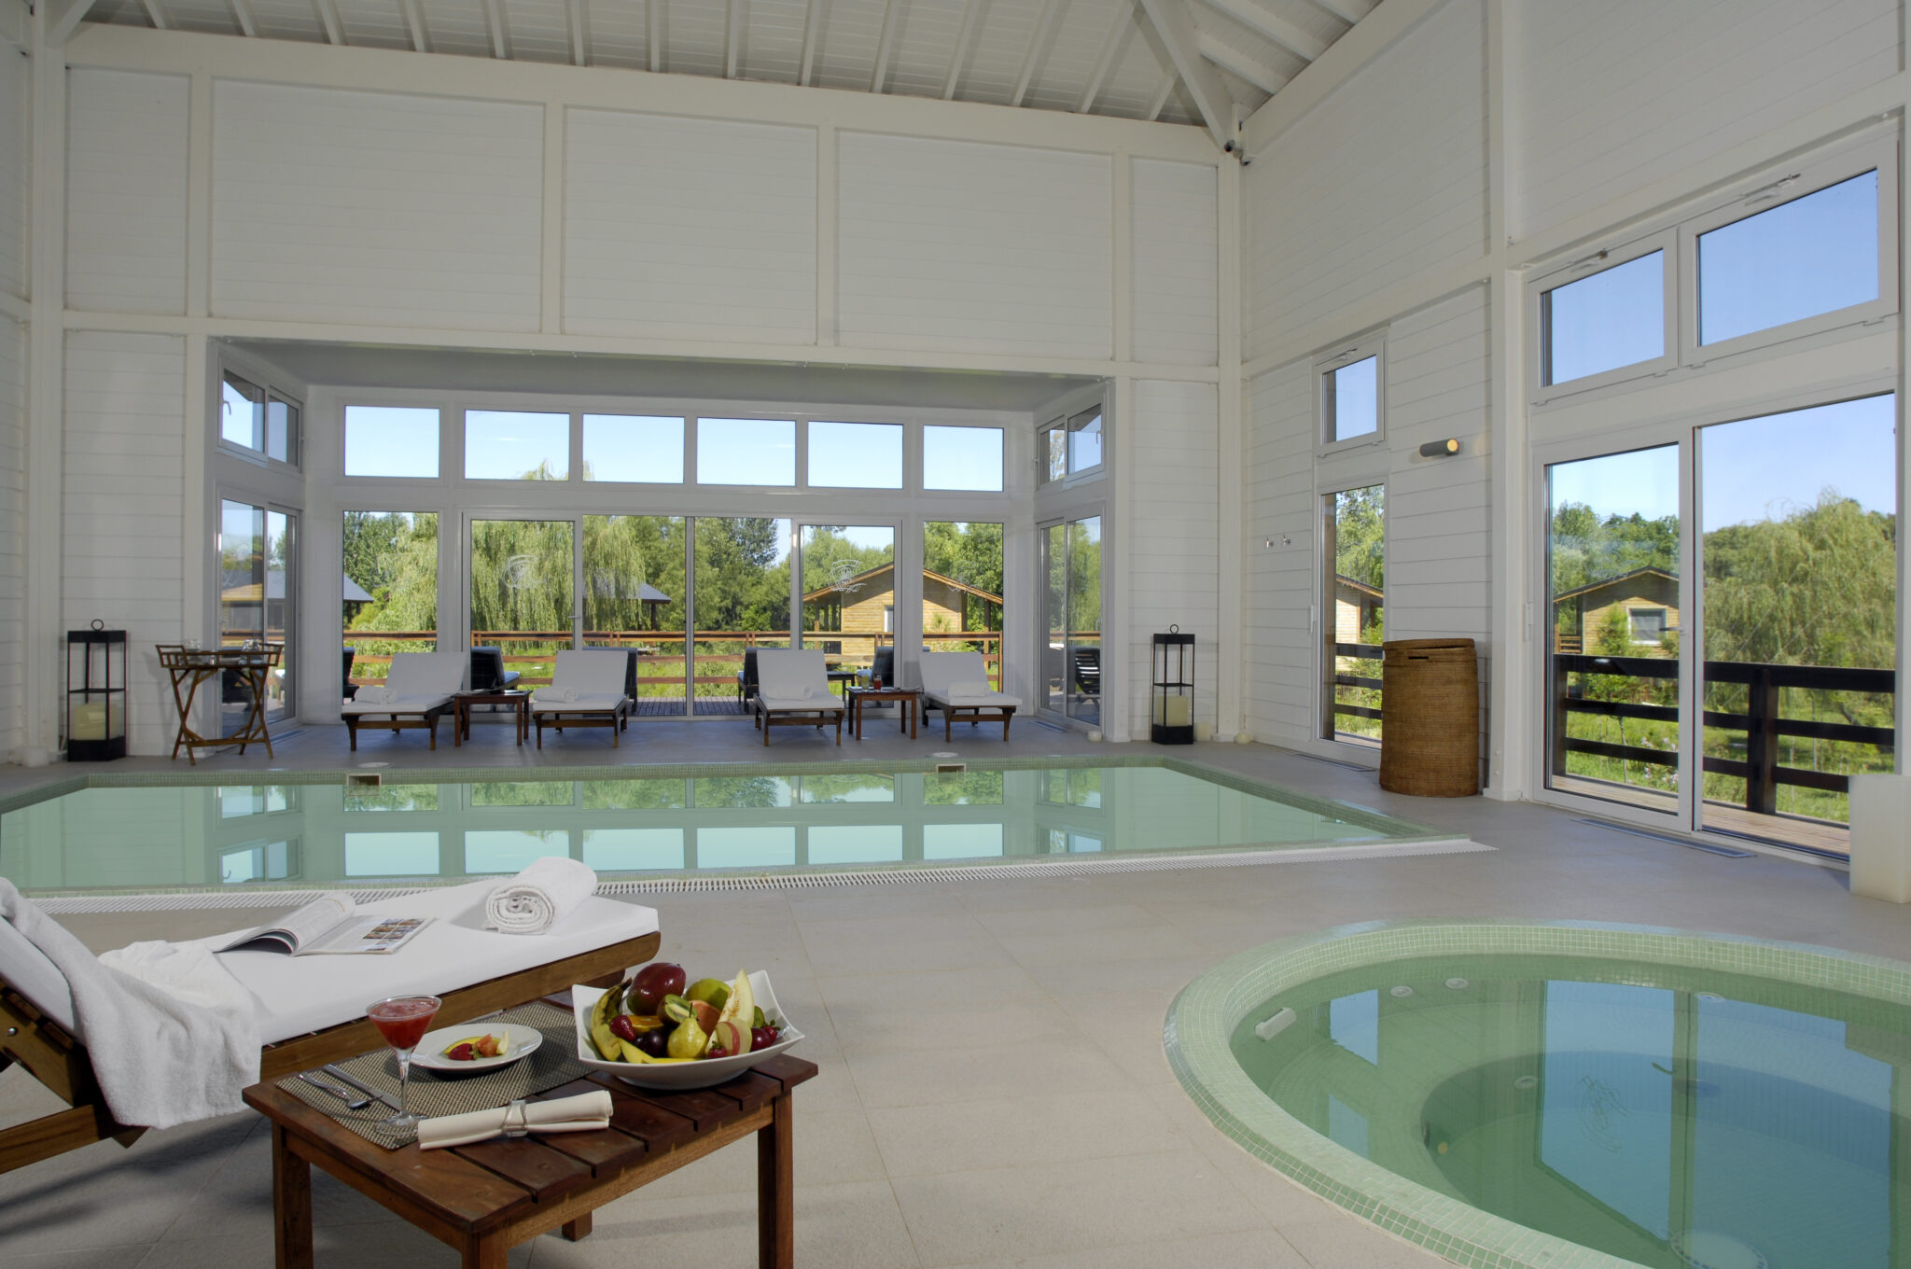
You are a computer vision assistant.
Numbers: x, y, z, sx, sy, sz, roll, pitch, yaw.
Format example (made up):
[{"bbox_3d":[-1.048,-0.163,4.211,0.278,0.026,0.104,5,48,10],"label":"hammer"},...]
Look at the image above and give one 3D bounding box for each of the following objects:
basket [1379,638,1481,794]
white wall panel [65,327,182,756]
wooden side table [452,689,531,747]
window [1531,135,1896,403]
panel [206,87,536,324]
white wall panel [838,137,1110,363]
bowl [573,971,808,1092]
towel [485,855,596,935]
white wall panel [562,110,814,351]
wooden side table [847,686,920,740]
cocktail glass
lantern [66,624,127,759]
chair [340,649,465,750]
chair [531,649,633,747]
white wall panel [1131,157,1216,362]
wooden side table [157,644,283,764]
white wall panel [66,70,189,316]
[{"bbox_3d":[3.006,0.517,7.053,0.575,0.939,0.575,1,1,35],"label":"basket"},{"bbox_3d":[-6.628,-0.710,8.897,0.860,3.368,0.050,0,1,-11],"label":"white wall panel"},{"bbox_3d":[-4.161,0.753,10.036,0.560,0.460,0.570,0,1,-11],"label":"wooden side table"},{"bbox_3d":[3.970,-1.862,6.083,0.080,0.803,2.343,0,1,-11],"label":"window"},{"bbox_3d":[-4.530,-3.368,8.805,2.429,1.835,0.060,0,1,-11],"label":"panel"},{"bbox_3d":[0.211,-3.361,9.709,2.448,1.825,0.060,0,1,-11],"label":"white wall panel"},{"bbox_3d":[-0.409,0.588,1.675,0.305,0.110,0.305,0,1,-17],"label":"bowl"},{"bbox_3d":[-0.944,0.591,2.567,0.145,0.112,0.330,0,1,-2],"label":"towel"},{"bbox_3d":[-2.279,-3.523,9.689,2.152,1.938,0.050,0,1,-11],"label":"white wall panel"},{"bbox_3d":[-0.695,0.763,10.770,0.570,0.460,0.590,0,1,-11],"label":"wooden side table"},{"bbox_3d":[-0.725,0.566,1.462,0.088,0.157,0.088,0,1,-12],"label":"cocktail glass"},{"bbox_3d":[-6.495,0.421,8.432,0.270,1.060,0.270,0,1,-12],"label":"lantern"},{"bbox_3d":[-4.914,0.575,10.026,0.670,0.810,1.763,0,1,-14],"label":"chair"},{"bbox_3d":[-3.312,0.558,9.999,0.678,0.758,1.823,0,1,-14],"label":"chair"},{"bbox_3d":[2.064,-3.499,10.510,0.873,1.895,0.050,0,1,-11],"label":"white wall panel"},{"bbox_3d":[-5.583,0.512,8.468,0.445,0.880,0.700,1,1,33],"label":"wooden side table"},{"bbox_3d":[-6.290,-3.358,8.469,0.835,1.817,0.060,0,1,-11],"label":"white wall panel"}]

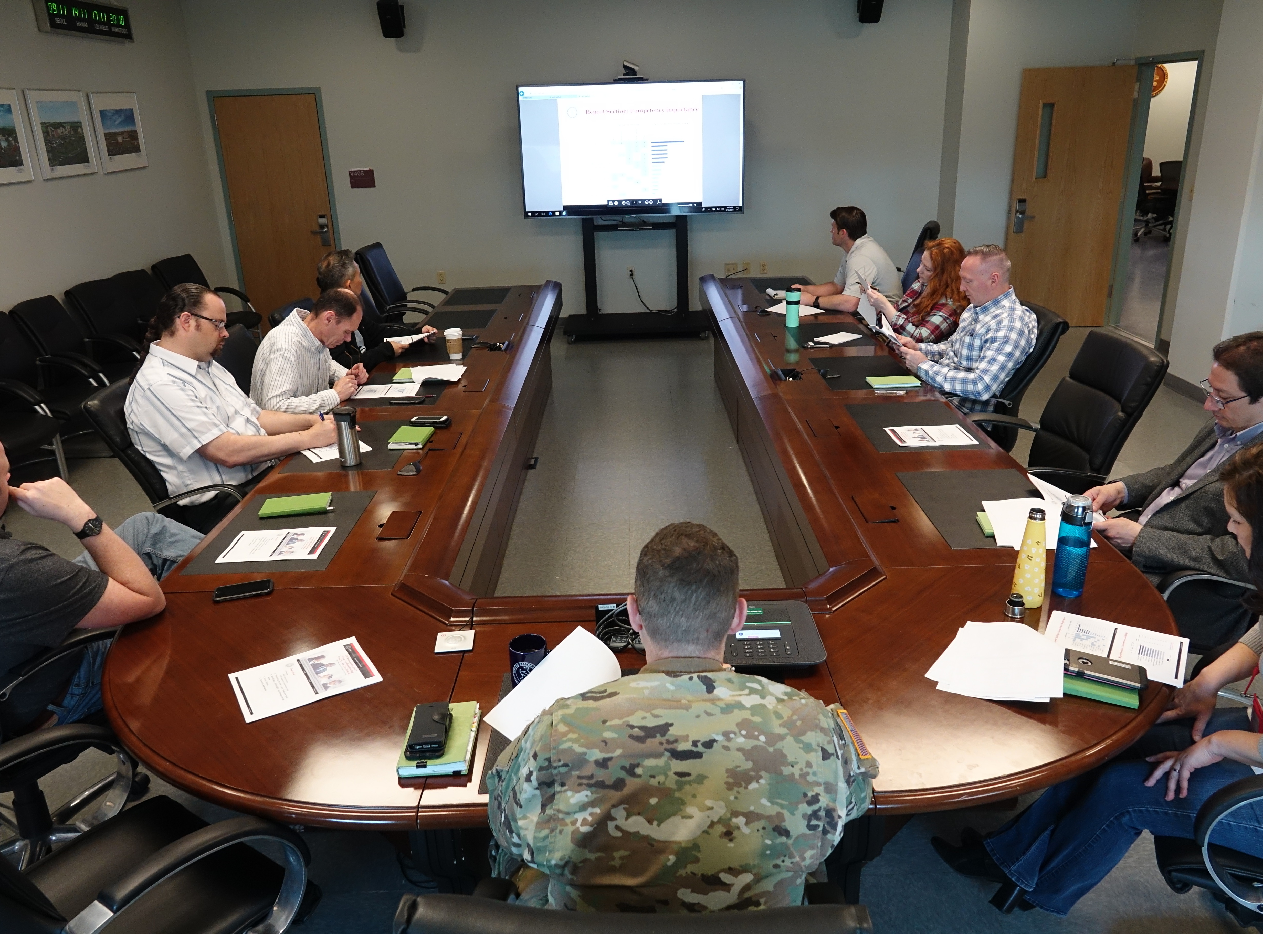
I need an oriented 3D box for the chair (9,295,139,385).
[{"bbox_3d":[-3.148,-0.505,5.530,0.600,0.930,0.580,-1,21,0],"label":"chair"}]

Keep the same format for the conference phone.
[{"bbox_3d":[0.277,0.387,2.060,0.275,0.055,0.272,-1,21,0],"label":"conference phone"}]

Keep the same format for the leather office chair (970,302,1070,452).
[{"bbox_3d":[1.440,-0.169,4.169,0.680,1.030,0.640,-4,21,-5],"label":"leather office chair"}]

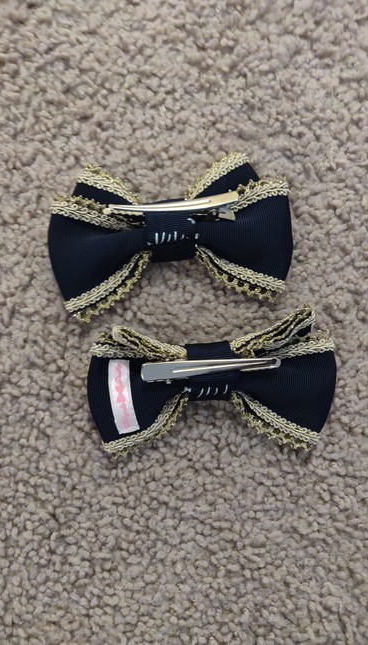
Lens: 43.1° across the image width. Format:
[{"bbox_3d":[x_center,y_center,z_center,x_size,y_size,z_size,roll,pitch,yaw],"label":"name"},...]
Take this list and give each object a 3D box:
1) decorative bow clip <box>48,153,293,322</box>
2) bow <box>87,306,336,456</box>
[{"bbox_3d":[-0.006,-0.036,0.209,0.104,0.035,0.063,-5,86,0],"label":"decorative bow clip"},{"bbox_3d":[0.011,0.025,0.205,0.104,0.035,0.060,-2,86,0],"label":"bow"}]

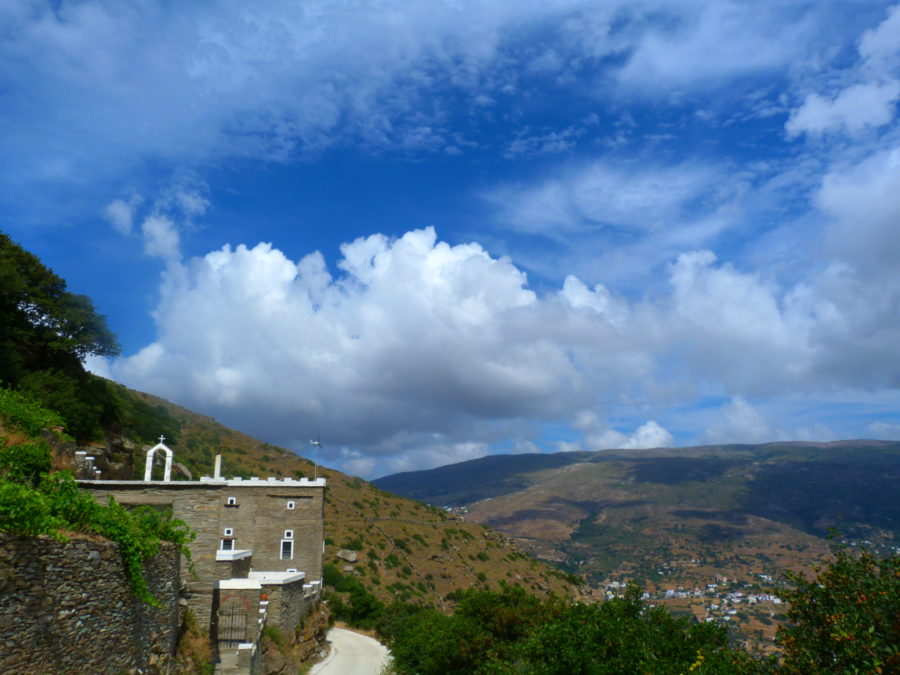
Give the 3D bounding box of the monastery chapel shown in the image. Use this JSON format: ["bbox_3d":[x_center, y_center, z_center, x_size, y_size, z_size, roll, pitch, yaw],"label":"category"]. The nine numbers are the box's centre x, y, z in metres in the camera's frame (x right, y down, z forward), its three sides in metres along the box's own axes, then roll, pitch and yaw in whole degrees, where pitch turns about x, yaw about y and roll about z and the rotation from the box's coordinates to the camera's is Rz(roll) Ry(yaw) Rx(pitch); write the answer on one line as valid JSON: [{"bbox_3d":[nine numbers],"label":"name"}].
[{"bbox_3d":[-12.660,9.717,32.880,12.612,9.100,9.500,0,-12,2],"label":"monastery chapel"}]

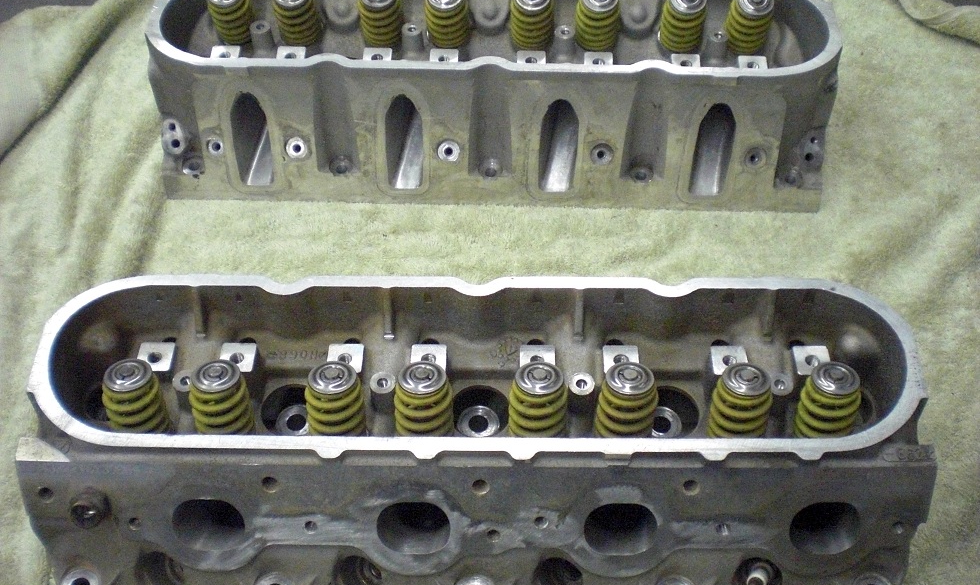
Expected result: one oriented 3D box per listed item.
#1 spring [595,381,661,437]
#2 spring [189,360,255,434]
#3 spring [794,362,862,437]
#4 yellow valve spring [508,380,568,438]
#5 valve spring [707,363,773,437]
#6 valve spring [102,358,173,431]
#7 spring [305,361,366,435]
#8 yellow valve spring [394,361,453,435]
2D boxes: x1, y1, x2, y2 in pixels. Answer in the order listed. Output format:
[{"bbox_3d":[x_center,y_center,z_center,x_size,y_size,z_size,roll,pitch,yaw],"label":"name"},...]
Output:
[{"bbox_3d":[0.076,0.066,0.598,0.033,0.045,0.033,0,38,1],"label":"spring"},{"bbox_3d":[-0.148,0.064,0.600,0.033,0.049,0.033,0,38,1],"label":"spring"},{"bbox_3d":[0.187,0.065,0.595,0.033,0.049,0.033,0,38,1],"label":"spring"},{"bbox_3d":[0.027,0.066,0.599,0.033,0.045,0.033,0,38,1],"label":"yellow valve spring"},{"bbox_3d":[0.138,0.065,0.596,0.033,0.049,0.033,0,38,1],"label":"valve spring"},{"bbox_3d":[-0.197,0.064,0.601,0.033,0.049,0.033,0,38,1],"label":"valve spring"},{"bbox_3d":[-0.085,0.064,0.599,0.033,0.049,0.033,0,38,1],"label":"spring"},{"bbox_3d":[-0.036,0.064,0.598,0.033,0.049,0.033,0,38,1],"label":"yellow valve spring"}]

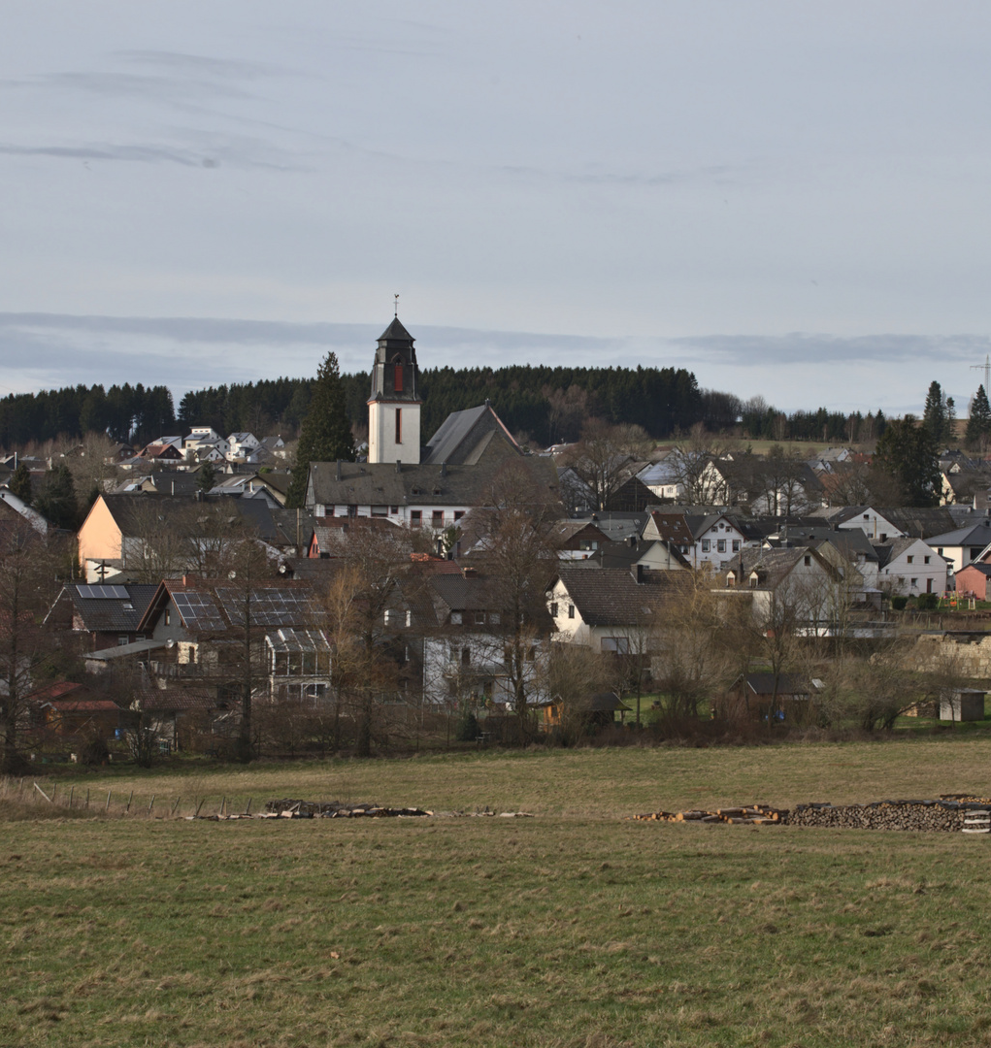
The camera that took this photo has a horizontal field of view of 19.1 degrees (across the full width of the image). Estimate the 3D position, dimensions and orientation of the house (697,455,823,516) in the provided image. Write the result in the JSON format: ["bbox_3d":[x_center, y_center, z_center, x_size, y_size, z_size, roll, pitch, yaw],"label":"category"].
[{"bbox_3d":[40.530,-5.150,445.000,15.500,9.730,11.000,0,0,-20],"label":"house"}]

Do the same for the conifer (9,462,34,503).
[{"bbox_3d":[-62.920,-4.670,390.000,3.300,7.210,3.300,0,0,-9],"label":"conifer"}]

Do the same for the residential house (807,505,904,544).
[{"bbox_3d":[52.060,1.820,428.000,10.800,8.640,12.000,0,0,-23],"label":"residential house"}]

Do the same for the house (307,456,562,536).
[{"bbox_3d":[-7.450,-2.230,365.000,31.000,11.660,12.000,0,0,-9],"label":"house"}]

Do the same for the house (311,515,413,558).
[{"bbox_3d":[-14.950,3.380,322.000,10.500,7.450,8.500,0,0,-17],"label":"house"}]

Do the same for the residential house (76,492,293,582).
[{"bbox_3d":[-34.550,1.520,328.000,21.500,9.790,9.500,0,0,-36],"label":"residential house"}]

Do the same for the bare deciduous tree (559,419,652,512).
[{"bbox_3d":[16.000,-8.320,430.000,13.300,13.740,12.500,0,0,0],"label":"bare deciduous tree"}]

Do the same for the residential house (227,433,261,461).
[{"bbox_3d":[-82.840,-25.180,970.000,8.500,9.580,9.500,0,0,-43],"label":"residential house"}]

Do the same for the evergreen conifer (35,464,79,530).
[{"bbox_3d":[-57.480,-2.910,385.000,5.600,9.870,5.400,0,0,0],"label":"evergreen conifer"}]

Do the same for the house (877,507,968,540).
[{"bbox_3d":[58.480,1.960,405.000,11.000,8.510,9.000,0,0,-17],"label":"house"}]

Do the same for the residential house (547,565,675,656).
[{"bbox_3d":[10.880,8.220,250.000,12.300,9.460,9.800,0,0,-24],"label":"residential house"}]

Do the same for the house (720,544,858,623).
[{"bbox_3d":[30.550,7.060,314.000,10.000,9.510,10.500,0,0,-34],"label":"house"}]

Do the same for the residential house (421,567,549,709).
[{"bbox_3d":[-0.710,9.250,241.000,10.300,11.350,10.000,0,0,-2],"label":"residential house"}]

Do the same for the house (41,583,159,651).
[{"bbox_3d":[-31.400,8.430,243.000,9.800,7.150,8.400,0,0,-35],"label":"house"}]

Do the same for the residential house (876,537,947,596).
[{"bbox_3d":[51.290,5.680,378.000,9.300,7.870,10.500,0,0,-24],"label":"residential house"}]

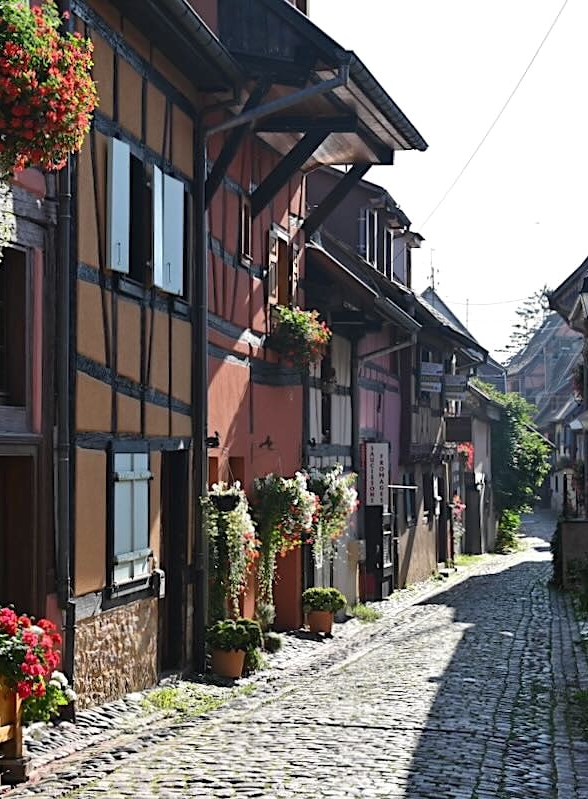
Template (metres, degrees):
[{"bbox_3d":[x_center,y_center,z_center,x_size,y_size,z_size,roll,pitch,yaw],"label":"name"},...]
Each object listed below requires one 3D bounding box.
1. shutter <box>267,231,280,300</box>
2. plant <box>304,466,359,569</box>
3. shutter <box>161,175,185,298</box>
[{"bbox_3d":[-0.242,-1.571,18.500,0.060,0.830,0.500,0,-2,10],"label":"shutter"},{"bbox_3d":[0.465,1.450,19.400,0.650,1.280,0.680,0,-1,0],"label":"plant"},{"bbox_3d":[-1.119,-1.543,14.600,0.040,1.060,0.490,0,-2,15],"label":"shutter"}]

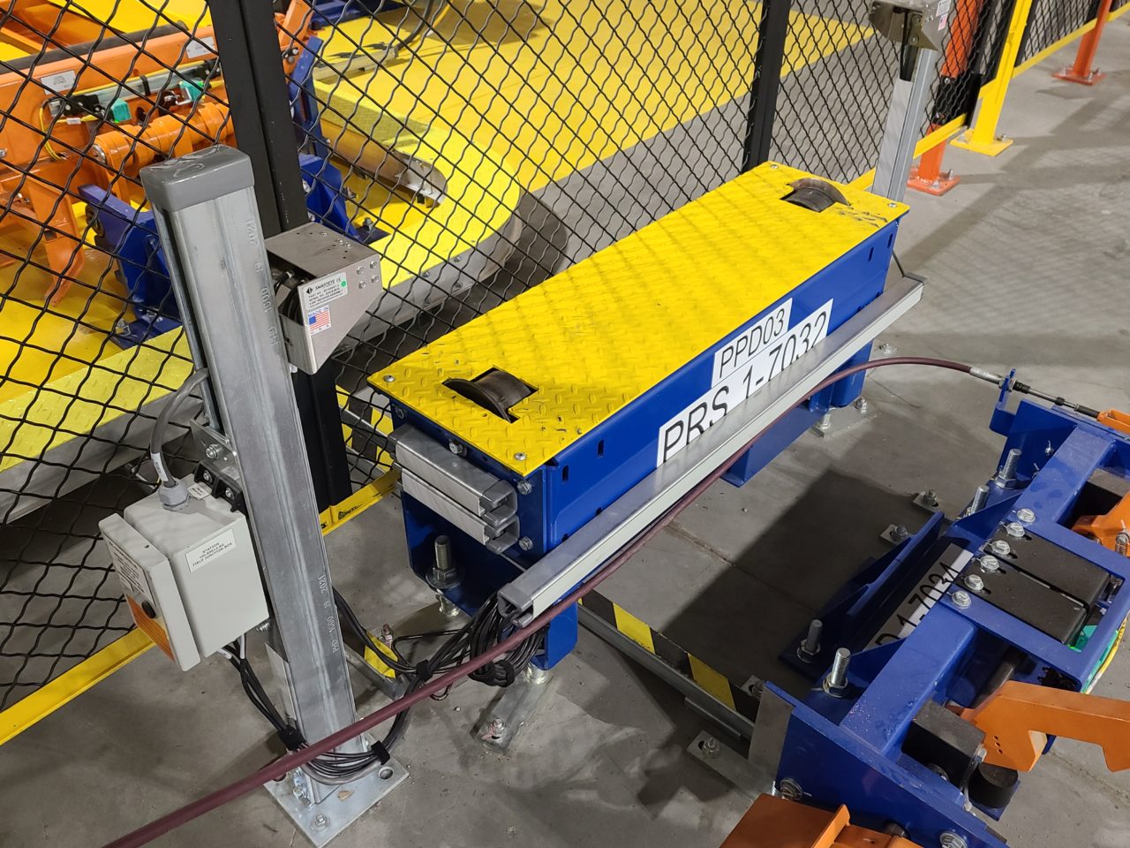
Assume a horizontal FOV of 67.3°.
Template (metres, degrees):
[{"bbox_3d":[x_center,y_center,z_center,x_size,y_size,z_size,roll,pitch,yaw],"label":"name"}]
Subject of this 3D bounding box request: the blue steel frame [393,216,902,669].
[{"bbox_3d":[0.214,-0.069,1.603,0.300,0.425,1.100,28,44,32],"label":"blue steel frame"}]

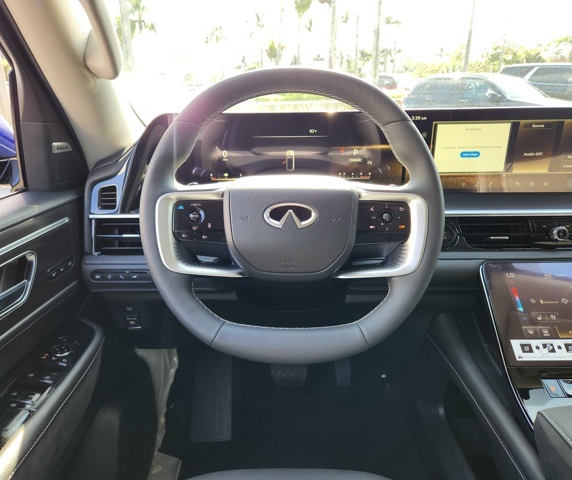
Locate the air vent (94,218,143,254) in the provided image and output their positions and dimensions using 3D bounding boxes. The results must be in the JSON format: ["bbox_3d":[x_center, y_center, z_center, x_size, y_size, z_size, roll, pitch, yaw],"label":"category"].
[{"bbox_3d":[-0.274,-0.006,0.755,0.135,0.064,0.040,0,15,0],"label":"air vent"}]

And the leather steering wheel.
[{"bbox_3d":[0.009,-0.032,0.563,0.385,0.375,0.100,0,-6,0],"label":"leather steering wheel"}]

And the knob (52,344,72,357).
[{"bbox_3d":[-0.349,0.173,0.665,0.030,0.012,0.030,0,20,0],"label":"knob"}]

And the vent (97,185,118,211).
[{"bbox_3d":[-0.332,-0.079,0.790,0.038,0.050,0.030,-2,20,-6],"label":"vent"}]

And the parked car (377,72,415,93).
[{"bbox_3d":[9.142,-13.066,35.500,1.900,1.700,4.700,13,23,31],"label":"parked car"}]

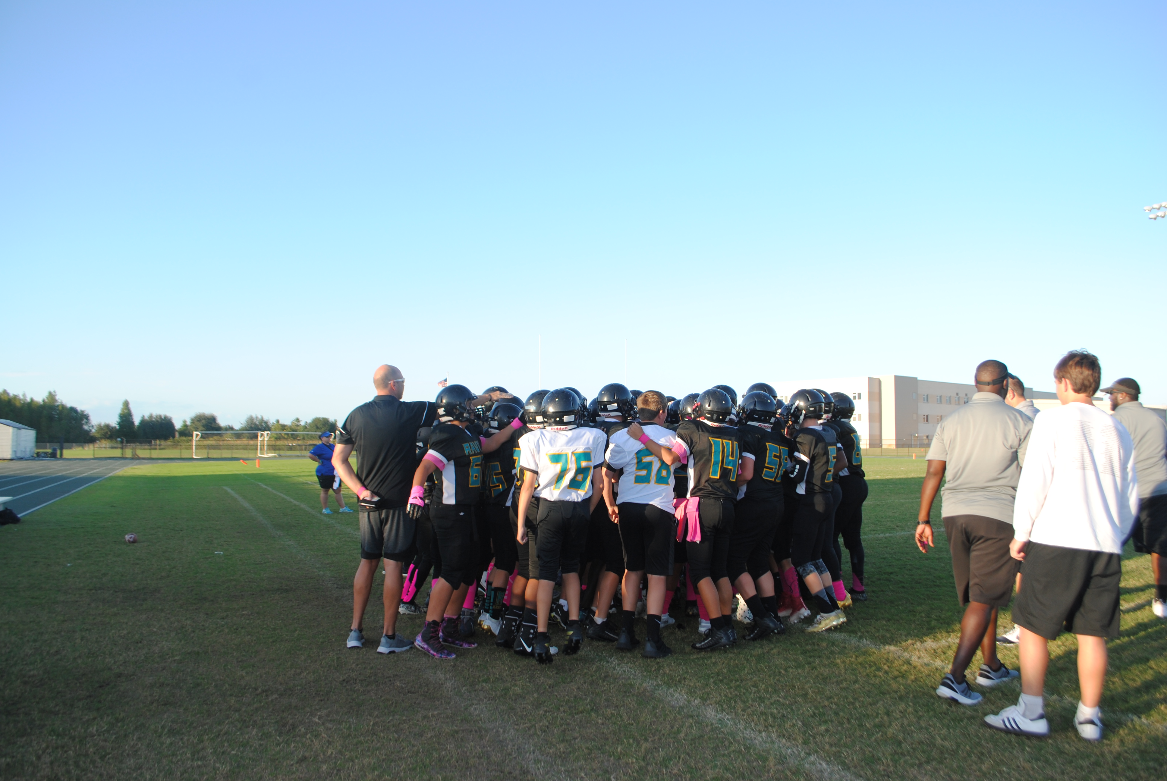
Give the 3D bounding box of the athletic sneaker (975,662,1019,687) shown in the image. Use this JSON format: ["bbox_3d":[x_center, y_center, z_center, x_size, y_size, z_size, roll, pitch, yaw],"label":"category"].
[{"bbox_3d":[2.285,1.549,4.835,0.300,0.115,0.108,2,-4,-30],"label":"athletic sneaker"}]

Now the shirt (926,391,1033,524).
[{"bbox_3d":[2.180,0.364,4.787,0.560,0.710,0.350,-3,-5,42],"label":"shirt"}]

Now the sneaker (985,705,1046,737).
[{"bbox_3d":[2.010,1.511,4.066,0.295,0.115,0.105,-3,-4,38],"label":"sneaker"}]

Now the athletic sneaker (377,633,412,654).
[{"bbox_3d":[-1.205,1.601,5.614,0.108,0.115,0.300,-2,-4,34],"label":"athletic sneaker"}]

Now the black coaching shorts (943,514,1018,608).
[{"bbox_3d":[2.165,0.898,4.755,0.340,0.530,0.380,3,-5,-45],"label":"black coaching shorts"}]

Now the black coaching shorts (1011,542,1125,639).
[{"bbox_3d":[2.260,0.887,4.084,0.440,0.500,0.310,-1,-4,10],"label":"black coaching shorts"}]

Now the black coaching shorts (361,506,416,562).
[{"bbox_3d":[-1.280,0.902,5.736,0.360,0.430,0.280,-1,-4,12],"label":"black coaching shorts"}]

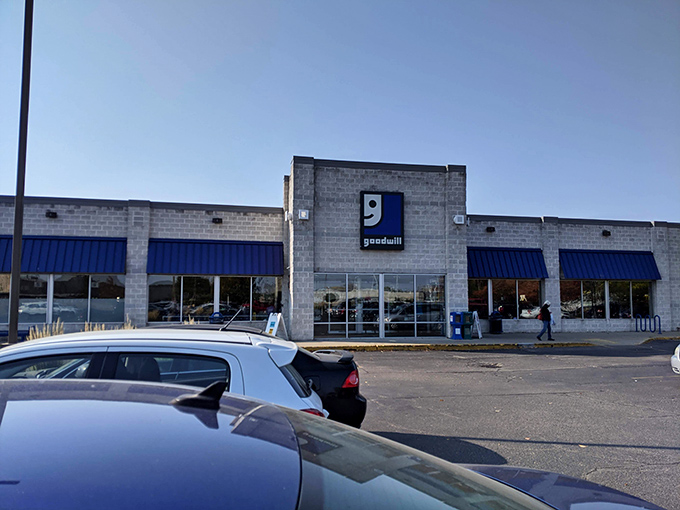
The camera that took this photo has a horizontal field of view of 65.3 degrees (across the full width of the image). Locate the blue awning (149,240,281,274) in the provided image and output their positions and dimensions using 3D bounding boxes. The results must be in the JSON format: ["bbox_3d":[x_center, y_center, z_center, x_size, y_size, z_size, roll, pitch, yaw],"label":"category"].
[{"bbox_3d":[-5.283,0.091,22.855,5.660,1.540,0.550,1,-6,-12],"label":"blue awning"}]

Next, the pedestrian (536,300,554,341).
[{"bbox_3d":[8.448,2.702,21.863,0.640,1.630,0.520,1,-5,-13],"label":"pedestrian"}]

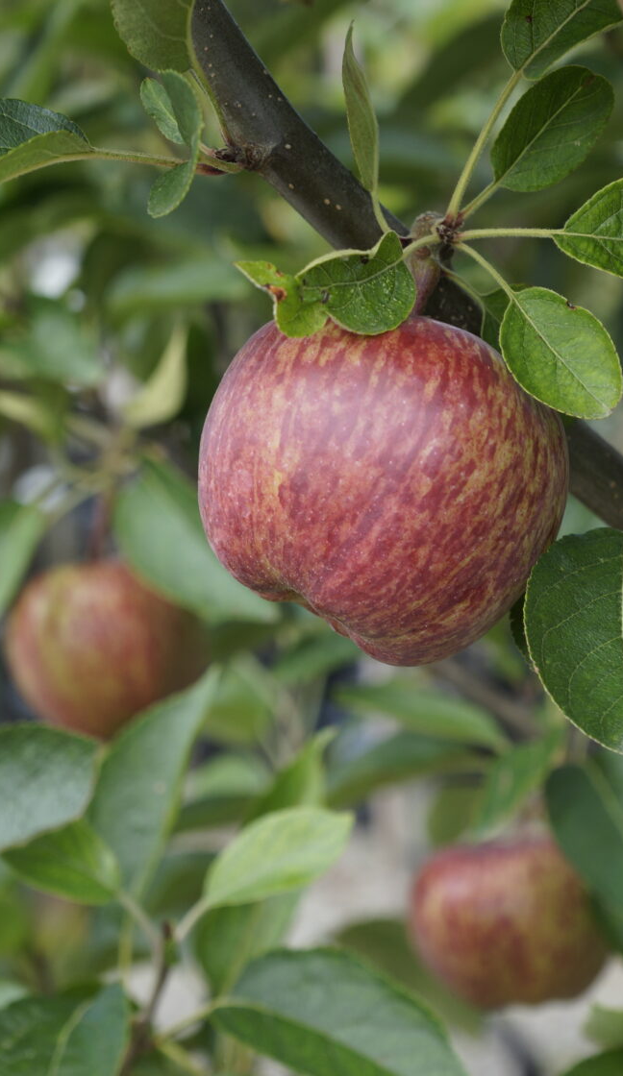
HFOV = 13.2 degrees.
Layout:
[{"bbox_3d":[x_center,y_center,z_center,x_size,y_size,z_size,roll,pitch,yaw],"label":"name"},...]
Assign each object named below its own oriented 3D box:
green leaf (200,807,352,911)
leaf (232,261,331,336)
[{"bbox_3d":[-0.010,0.091,0.765,0.050,0.009,0.025,-32,45,0],"label":"green leaf"},{"bbox_3d":[-0.006,-0.049,0.557,0.020,0.017,0.009,12,-22,-21],"label":"leaf"}]

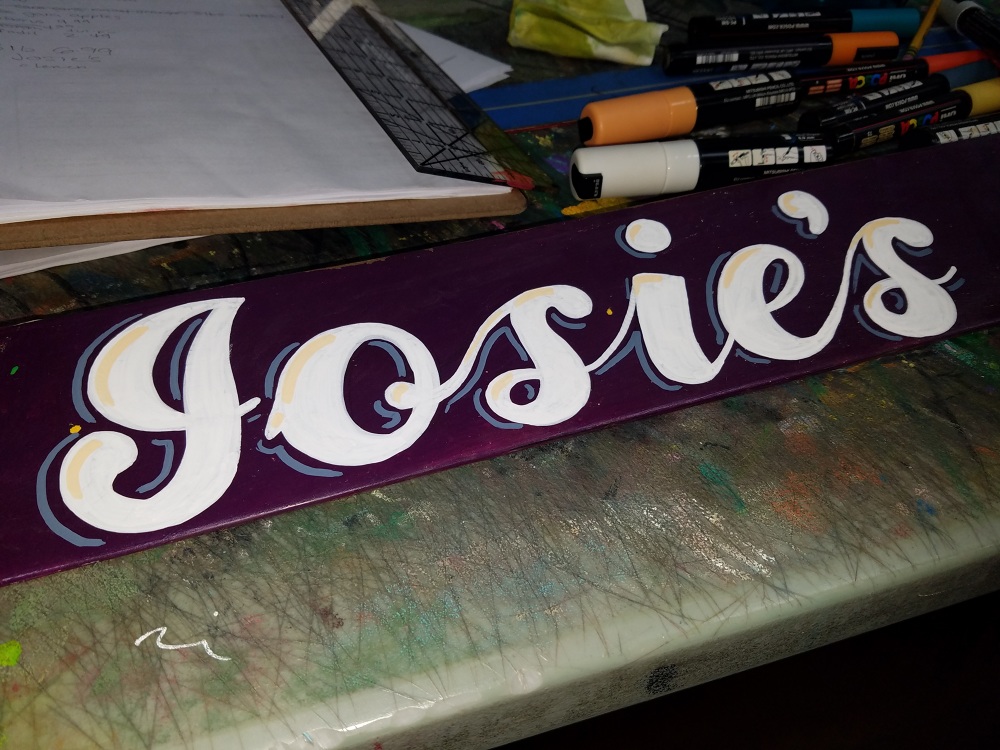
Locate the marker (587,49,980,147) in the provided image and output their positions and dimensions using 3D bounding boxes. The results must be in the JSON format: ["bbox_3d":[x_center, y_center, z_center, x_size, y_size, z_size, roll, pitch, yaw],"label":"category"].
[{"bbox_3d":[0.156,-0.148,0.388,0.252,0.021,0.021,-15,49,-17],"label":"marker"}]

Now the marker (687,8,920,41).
[{"bbox_3d":[0.182,-0.207,0.446,0.147,0.017,0.017,-6,47,-9],"label":"marker"}]

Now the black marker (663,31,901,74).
[{"bbox_3d":[0.162,-0.183,0.426,0.145,0.017,0.017,-8,47,-10],"label":"black marker"}]

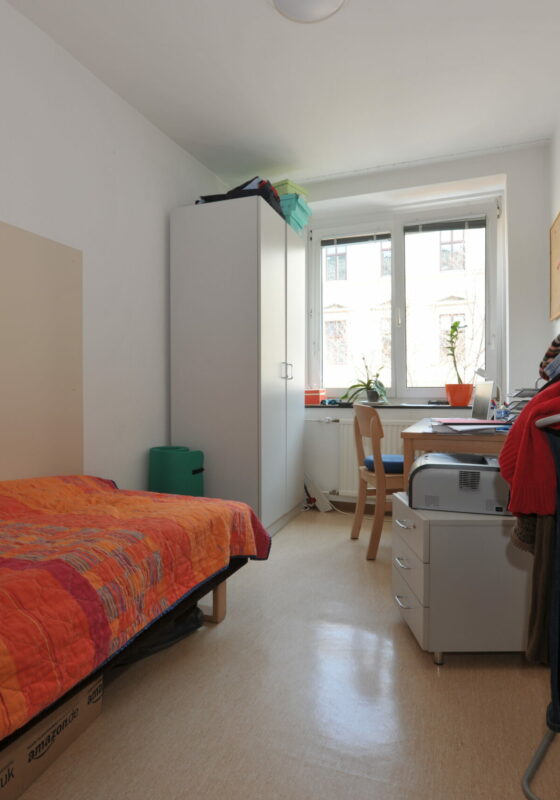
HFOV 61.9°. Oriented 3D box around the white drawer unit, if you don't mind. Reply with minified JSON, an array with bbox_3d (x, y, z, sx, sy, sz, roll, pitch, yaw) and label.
[{"bbox_3d":[0.728,0.649,1.777,0.500,0.503,0.405,0,1,-1],"label":"white drawer unit"}]

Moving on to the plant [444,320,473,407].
[{"bbox_3d":[1.283,-0.262,3.348,0.200,0.605,0.200,0,1,21],"label":"plant"}]

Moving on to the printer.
[{"bbox_3d":[0.699,0.307,1.817,0.360,0.180,0.335,0,1,17],"label":"printer"}]

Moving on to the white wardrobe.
[{"bbox_3d":[-0.258,-0.202,3.405,0.645,2.140,0.900,0,1,21],"label":"white wardrobe"}]

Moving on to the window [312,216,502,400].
[{"bbox_3d":[0.941,-0.762,3.759,1.480,1.500,0.100,0,1,21],"label":"window"}]

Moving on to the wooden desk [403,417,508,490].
[{"bbox_3d":[1.168,0.514,2.619,0.800,0.736,1.190,0,1,21],"label":"wooden desk"}]

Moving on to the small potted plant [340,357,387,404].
[{"bbox_3d":[0.656,-0.153,3.668,0.350,0.360,0.300,0,1,21],"label":"small potted plant"}]

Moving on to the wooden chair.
[{"bbox_3d":[0.709,0.460,2.781,0.490,0.840,0.420,0,1,-5],"label":"wooden chair"}]

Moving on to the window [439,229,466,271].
[{"bbox_3d":[7.603,-6.614,20.507,1.030,1.930,0.150,0,1,21],"label":"window"}]

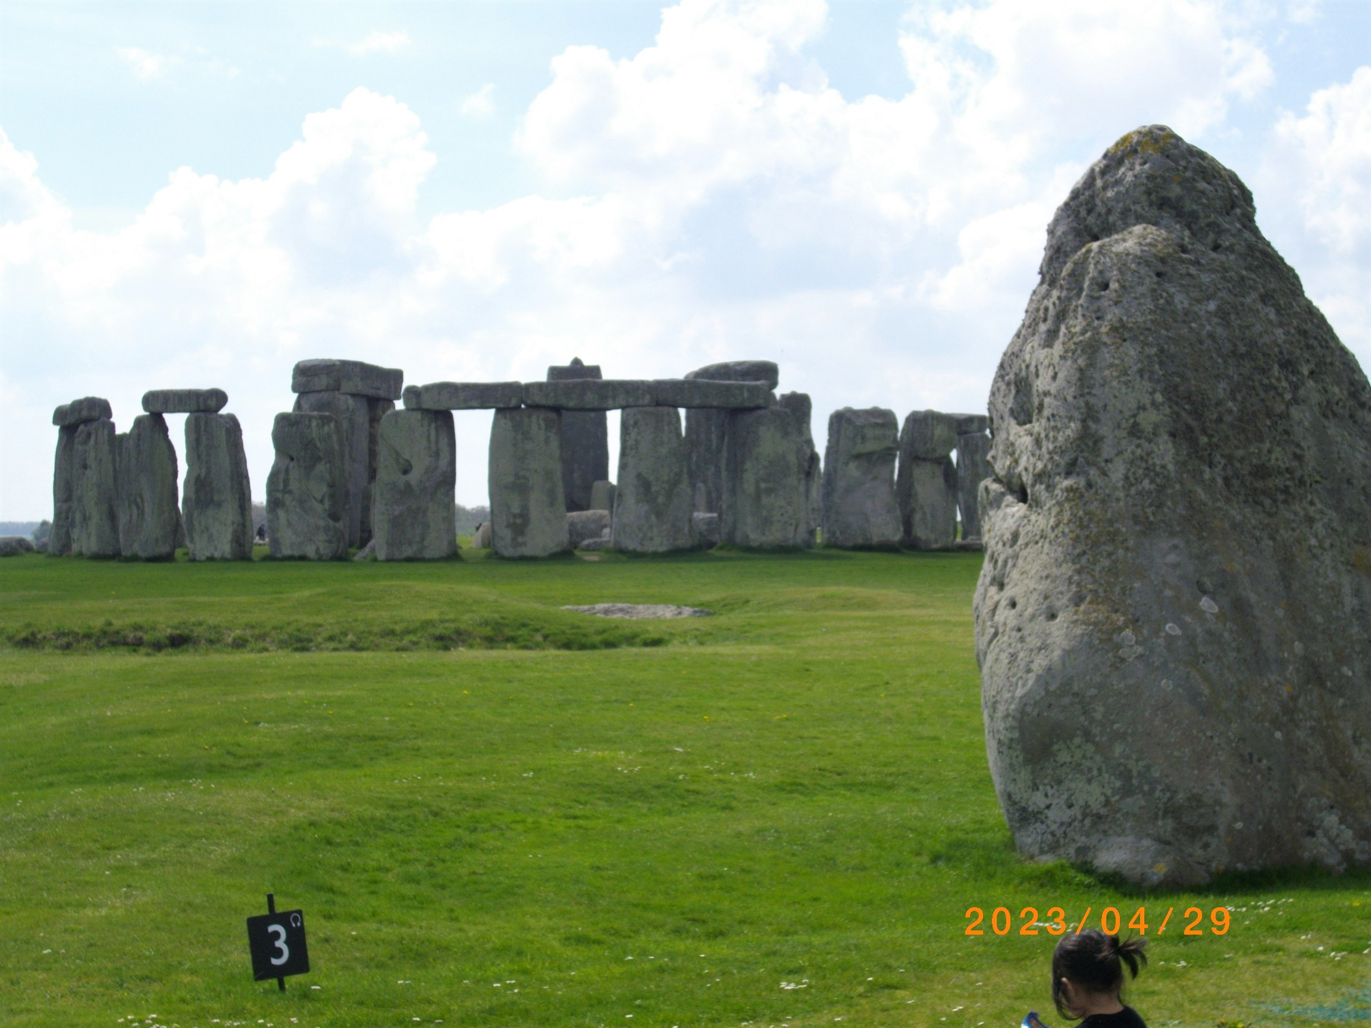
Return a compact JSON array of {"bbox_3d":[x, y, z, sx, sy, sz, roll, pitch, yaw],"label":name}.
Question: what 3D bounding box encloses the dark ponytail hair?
[{"bbox_3d":[1.058,1.177,7.800,0.250,0.230,0.185,0,0,44],"label":"dark ponytail hair"}]

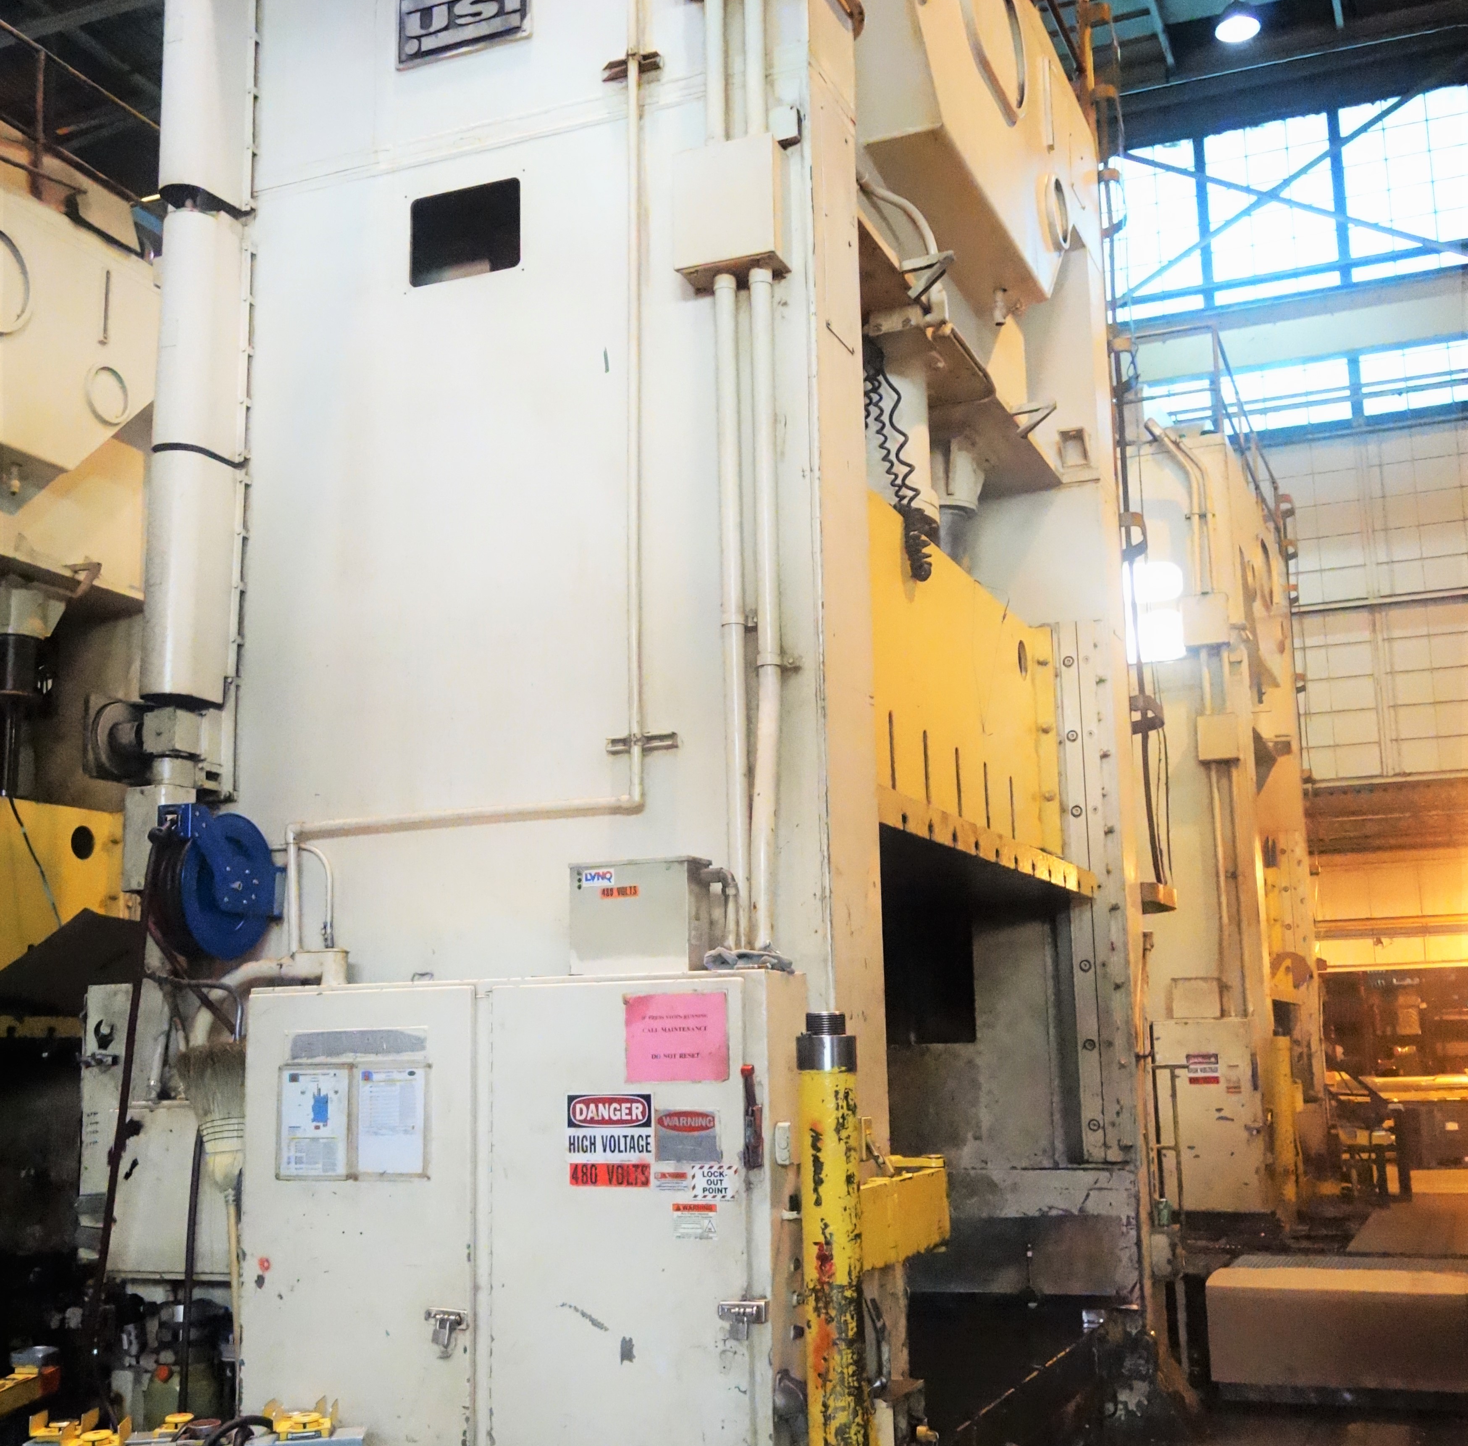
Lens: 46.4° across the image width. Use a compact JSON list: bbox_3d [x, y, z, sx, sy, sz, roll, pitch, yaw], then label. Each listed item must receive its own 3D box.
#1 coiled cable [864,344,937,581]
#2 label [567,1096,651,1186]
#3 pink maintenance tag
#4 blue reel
[{"bbox_3d":[0.593,-0.955,6.150,0.330,0.760,0.220,-6,-12,23],"label":"coiled cable"},{"bbox_3d":[-0.317,1.067,4.379,0.245,0.230,0.004,-6,-12,23],"label":"label"},{"bbox_3d":[-0.147,0.802,4.353,0.284,0.218,0.003,-6,-12,23],"label":"pink maintenance tag"},{"bbox_3d":[-1.513,0.489,5.027,0.160,0.450,0.460,-6,-12,23],"label":"blue reel"}]

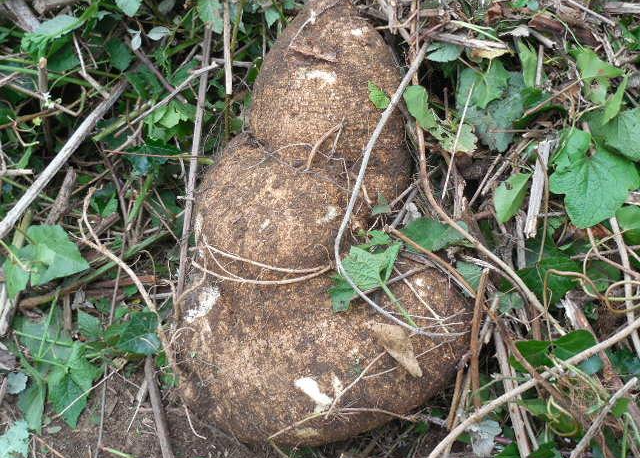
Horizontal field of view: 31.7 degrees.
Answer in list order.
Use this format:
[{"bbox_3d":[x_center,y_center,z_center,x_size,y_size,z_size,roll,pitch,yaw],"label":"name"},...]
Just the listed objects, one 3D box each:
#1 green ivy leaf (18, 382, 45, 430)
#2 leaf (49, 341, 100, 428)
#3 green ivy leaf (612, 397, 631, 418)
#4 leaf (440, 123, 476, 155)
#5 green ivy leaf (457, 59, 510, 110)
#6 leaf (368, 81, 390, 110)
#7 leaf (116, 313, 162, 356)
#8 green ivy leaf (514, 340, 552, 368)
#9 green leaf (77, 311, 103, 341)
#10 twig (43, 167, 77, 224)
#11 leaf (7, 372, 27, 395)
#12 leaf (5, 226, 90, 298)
[{"bbox_3d":[-0.288,0.177,1.127,0.026,0.015,0.055,-26,59,9],"label":"green ivy leaf"},{"bbox_3d":[-0.247,0.156,1.129,0.052,0.022,0.089,-7,66,-3],"label":"leaf"},{"bbox_3d":[0.273,0.161,1.019,0.016,0.007,0.021,-14,67,-6],"label":"green ivy leaf"},{"bbox_3d":[0.137,-0.090,1.117,0.038,0.011,0.031,22,68,9],"label":"leaf"},{"bbox_3d":[0.192,-0.169,1.318,0.061,0.018,0.067,3,66,1],"label":"green ivy leaf"},{"bbox_3d":[0.065,-0.146,1.230,0.022,0.008,0.032,-27,80,-26],"label":"leaf"},{"bbox_3d":[-0.167,0.096,1.039,0.042,0.016,0.045,11,64,6],"label":"leaf"},{"bbox_3d":[0.195,0.114,1.029,0.037,0.012,0.028,-14,64,-7],"label":"green ivy leaf"},{"bbox_3d":[-0.216,0.091,1.058,0.026,0.009,0.032,-18,65,-9],"label":"green leaf"},{"bbox_3d":[-0.255,-0.032,1.107,0.012,0.014,0.071,17,61,9],"label":"twig"},{"bbox_3d":[-0.280,0.142,1.039,0.018,0.006,0.025,10,67,4],"label":"leaf"},{"bbox_3d":[-0.287,0.035,1.179,0.087,0.025,0.081,-6,65,-3],"label":"leaf"}]

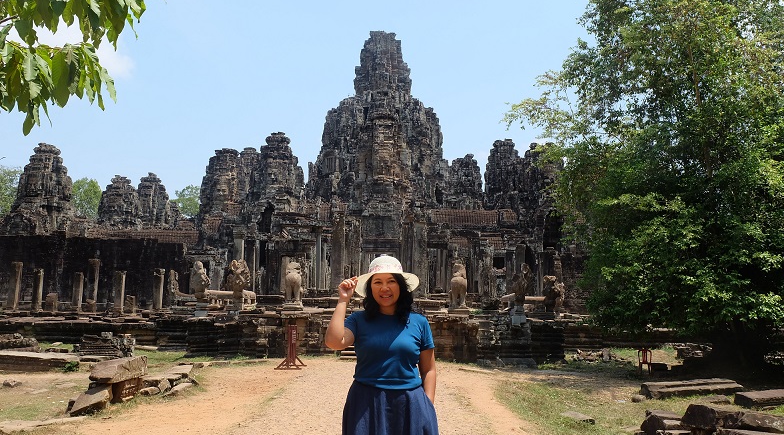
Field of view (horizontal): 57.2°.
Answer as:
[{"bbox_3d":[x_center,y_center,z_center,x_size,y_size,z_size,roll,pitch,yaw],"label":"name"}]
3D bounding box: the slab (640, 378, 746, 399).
[{"bbox_3d":[6.474,3.703,15.533,2.421,0.287,0.470,3,-10,-19],"label":"slab"}]

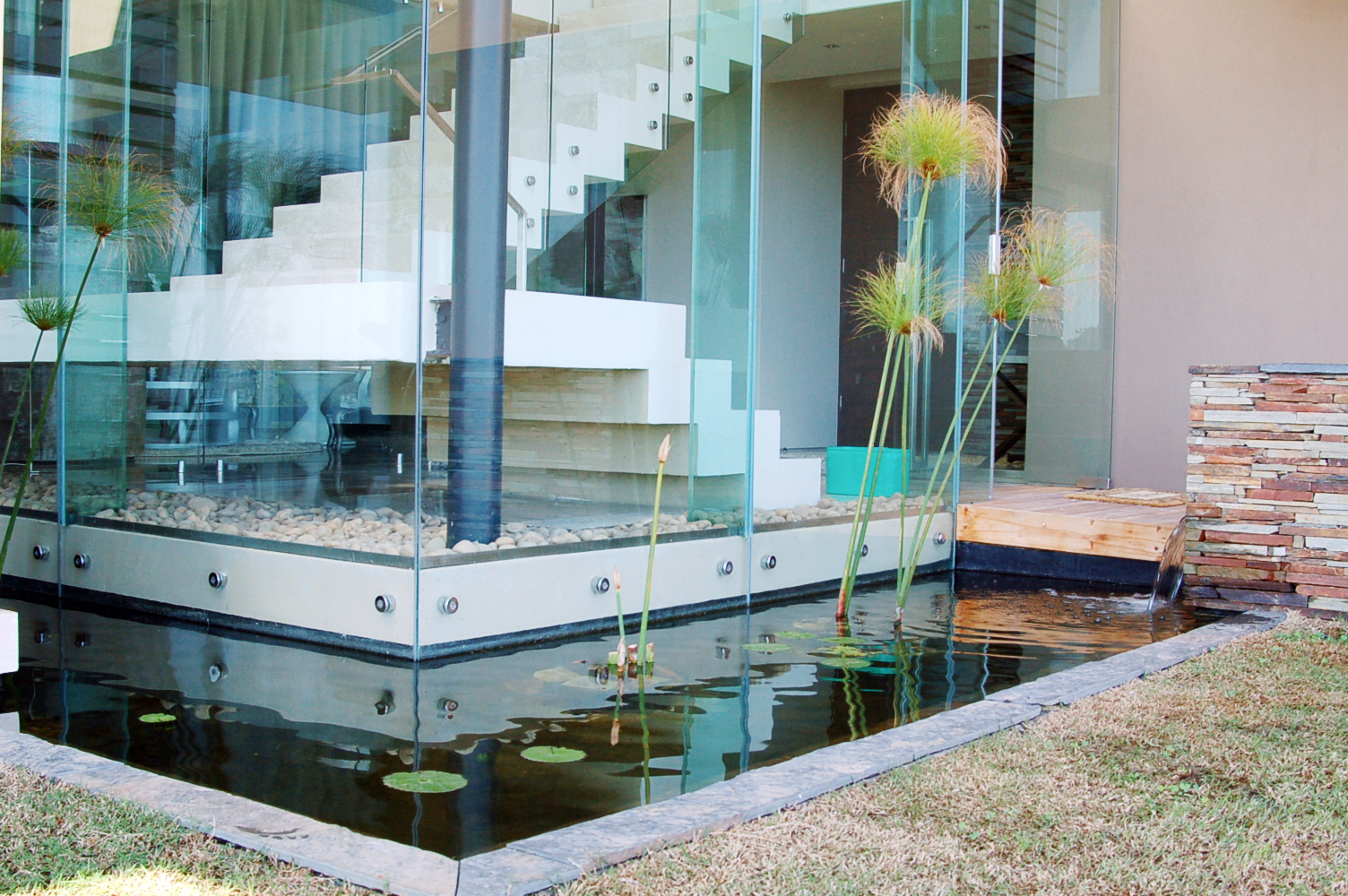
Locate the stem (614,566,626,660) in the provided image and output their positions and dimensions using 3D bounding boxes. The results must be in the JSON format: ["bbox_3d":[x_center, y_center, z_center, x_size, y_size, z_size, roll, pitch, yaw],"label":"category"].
[{"bbox_3d":[-0.137,0.420,3.964,0.032,0.245,0.030,1,2,0],"label":"stem"}]

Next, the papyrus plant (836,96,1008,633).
[{"bbox_3d":[0.760,-0.282,4.794,0.514,1.614,0.400,1,2,0],"label":"papyrus plant"}]

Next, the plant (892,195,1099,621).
[{"bbox_3d":[1.008,-0.103,4.798,0.675,1.266,0.400,1,2,0],"label":"plant"}]

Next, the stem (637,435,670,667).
[{"bbox_3d":[-0.051,0.256,3.917,0.083,0.580,0.060,1,2,0],"label":"stem"}]

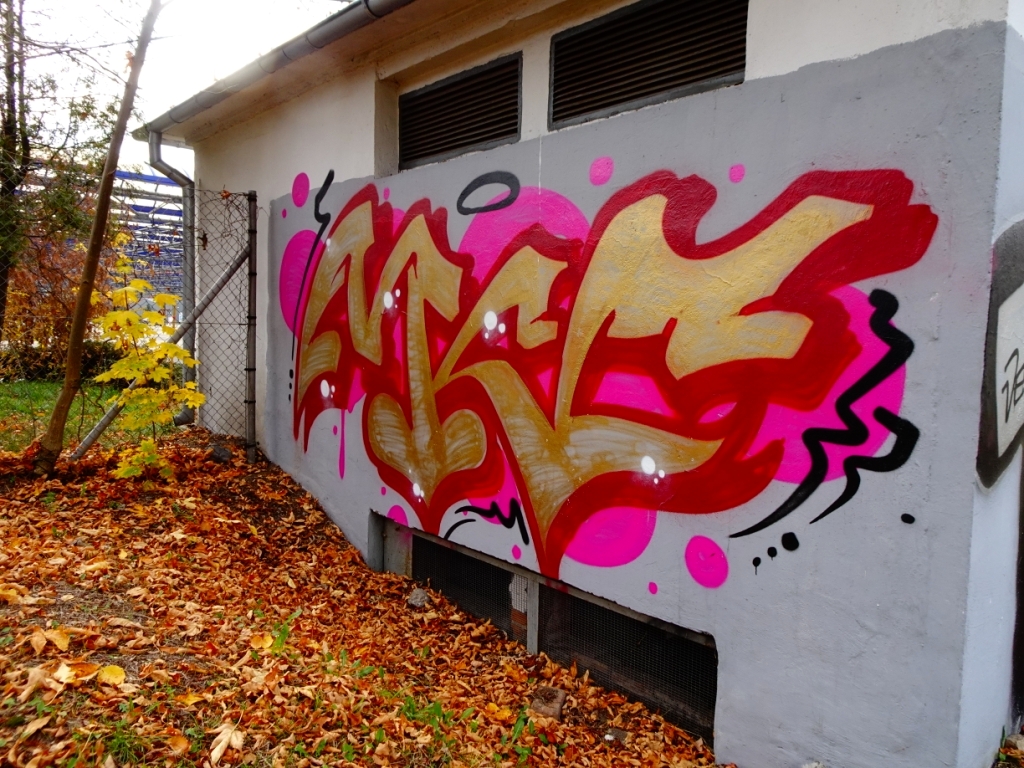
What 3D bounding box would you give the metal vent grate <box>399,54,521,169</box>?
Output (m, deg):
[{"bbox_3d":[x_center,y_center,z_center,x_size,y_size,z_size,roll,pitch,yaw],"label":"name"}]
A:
[{"bbox_3d":[-0.335,-1.626,4.345,0.060,0.494,1.163,-3,6,-44],"label":"metal vent grate"}]

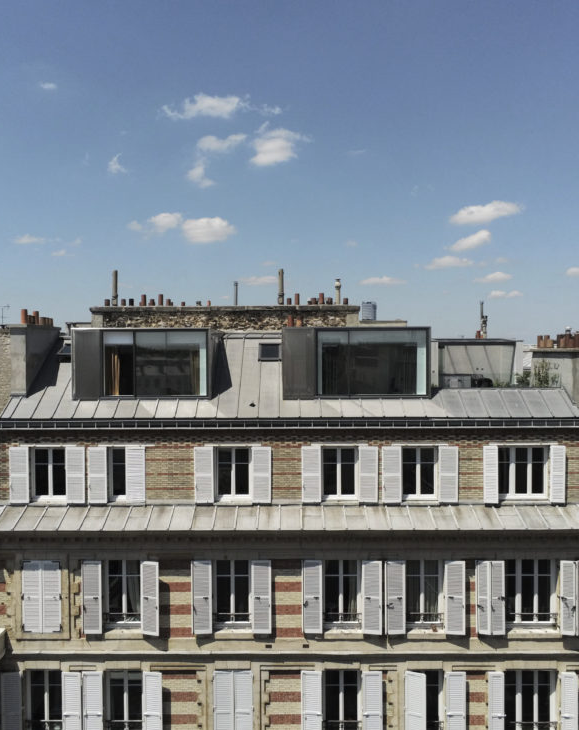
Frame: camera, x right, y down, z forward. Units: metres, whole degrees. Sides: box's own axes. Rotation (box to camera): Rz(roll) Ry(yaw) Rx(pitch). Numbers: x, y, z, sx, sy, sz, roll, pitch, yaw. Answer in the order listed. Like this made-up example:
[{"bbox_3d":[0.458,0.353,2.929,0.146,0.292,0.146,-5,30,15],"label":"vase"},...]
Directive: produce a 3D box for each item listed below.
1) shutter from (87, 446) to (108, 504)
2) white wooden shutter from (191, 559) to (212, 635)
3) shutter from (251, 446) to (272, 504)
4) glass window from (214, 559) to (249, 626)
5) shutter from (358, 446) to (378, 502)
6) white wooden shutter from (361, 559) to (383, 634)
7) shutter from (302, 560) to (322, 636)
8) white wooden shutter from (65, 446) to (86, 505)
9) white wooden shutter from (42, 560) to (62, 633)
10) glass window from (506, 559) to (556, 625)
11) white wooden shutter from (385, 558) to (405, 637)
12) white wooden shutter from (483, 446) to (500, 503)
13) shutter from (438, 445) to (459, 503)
[{"bbox_3d":[-5.755,3.316,19.406,0.574,1.686,0.050,0,1,0],"label":"shutter"},{"bbox_3d":[-2.541,6.765,18.807,0.603,2.161,0.050,0,1,-4],"label":"white wooden shutter"},{"bbox_3d":[-0.828,3.303,19.371,0.578,1.680,0.050,0,1,0],"label":"shutter"},{"bbox_3d":[-1.700,6.754,19.280,1.030,1.980,0.080,0,1,0],"label":"glass window"},{"bbox_3d":[2.365,3.280,19.348,0.583,1.687,0.050,0,1,0],"label":"shutter"},{"bbox_3d":[2.413,6.770,18.762,0.577,2.162,0.050,0,1,6],"label":"white wooden shutter"},{"bbox_3d":[0.665,6.610,18.380,0.591,2.078,0.060,0,1,3],"label":"shutter"},{"bbox_3d":[-6.257,3.236,18.918,0.578,1.651,0.050,0,1,0],"label":"white wooden shutter"},{"bbox_3d":[-7.010,6.862,19.100,0.585,2.110,0.050,0,1,0],"label":"white wooden shutter"},{"bbox_3d":[7.074,6.737,19.139,1.594,1.991,0.100,0,1,0],"label":"glass window"},{"bbox_3d":[3.019,6.598,18.330,0.572,2.101,0.050,0,1,-8],"label":"white wooden shutter"},{"bbox_3d":[5.848,3.179,18.730,0.439,1.672,0.060,0,1,0],"label":"white wooden shutter"},{"bbox_3d":[4.638,3.189,18.830,0.567,1.637,0.050,0,1,0],"label":"shutter"}]

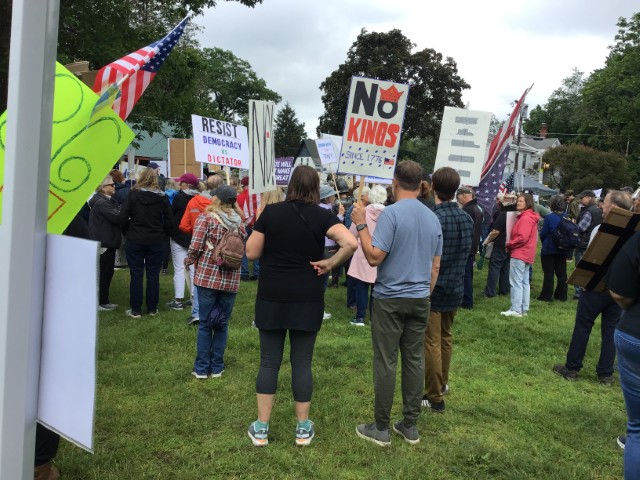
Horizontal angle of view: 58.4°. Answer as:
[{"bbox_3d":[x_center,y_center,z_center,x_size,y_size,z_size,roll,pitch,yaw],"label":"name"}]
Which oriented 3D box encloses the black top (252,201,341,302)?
[{"bbox_3d":[-0.136,0.072,3.460,0.530,0.620,0.320,3,5,0],"label":"black top"}]

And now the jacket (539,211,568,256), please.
[{"bbox_3d":[3.695,-0.095,9.050,0.470,0.690,0.330,-2,7,-45],"label":"jacket"}]

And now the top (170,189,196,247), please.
[{"bbox_3d":[-1.671,-0.258,7.200,0.400,0.710,0.470,7,6,41],"label":"top"}]

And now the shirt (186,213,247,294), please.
[{"bbox_3d":[-0.876,0.102,4.850,0.480,0.640,0.340,0,5,-28],"label":"shirt"}]

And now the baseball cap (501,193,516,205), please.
[{"bbox_3d":[2.993,-0.651,9.100,0.190,0.160,0.260,1,5,-24],"label":"baseball cap"}]

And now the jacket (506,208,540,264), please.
[{"bbox_3d":[2.763,-0.048,7.800,0.440,0.720,0.480,4,5,12],"label":"jacket"}]

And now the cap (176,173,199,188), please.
[{"bbox_3d":[-1.649,-0.742,7.150,0.270,0.150,0.180,5,5,17],"label":"cap"}]

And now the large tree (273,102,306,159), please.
[{"bbox_3d":[-3.815,-9.887,64.488,5.200,10.995,5.200,3,5,0],"label":"large tree"}]

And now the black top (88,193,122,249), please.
[{"bbox_3d":[-2.601,-0.230,6.950,0.420,0.680,0.470,1,5,-23],"label":"black top"}]

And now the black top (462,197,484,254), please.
[{"bbox_3d":[2.065,-0.190,8.050,0.520,0.740,0.340,-2,7,-43],"label":"black top"}]

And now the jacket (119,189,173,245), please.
[{"bbox_3d":[-2.025,-0.273,6.650,0.600,0.650,0.360,1,5,-19],"label":"jacket"}]

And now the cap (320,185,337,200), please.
[{"bbox_3d":[0.087,-0.589,7.100,0.270,0.150,0.200,-8,6,-23],"label":"cap"}]

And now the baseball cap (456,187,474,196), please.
[{"bbox_3d":[2.107,-0.698,8.300,0.260,0.140,0.180,5,5,25],"label":"baseball cap"}]

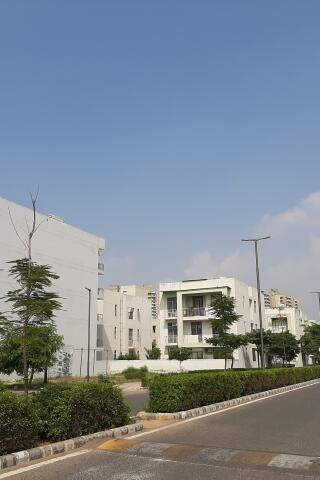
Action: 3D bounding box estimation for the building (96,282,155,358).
[{"bbox_3d":[-9.029,13.413,71.584,10.300,12.500,14.200,-7,-16,25],"label":"building"}]

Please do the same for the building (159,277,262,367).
[{"bbox_3d":[7.009,11.770,63.063,9.900,11.100,13.000,-7,-16,25],"label":"building"}]

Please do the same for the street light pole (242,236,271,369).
[{"bbox_3d":[6.901,4.700,32.922,2.100,10.050,0.250,-7,-16,25],"label":"street light pole"}]

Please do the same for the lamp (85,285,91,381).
[{"bbox_3d":[-6.065,7.733,39.756,0.180,7.750,0.850,-7,-16,25],"label":"lamp"}]

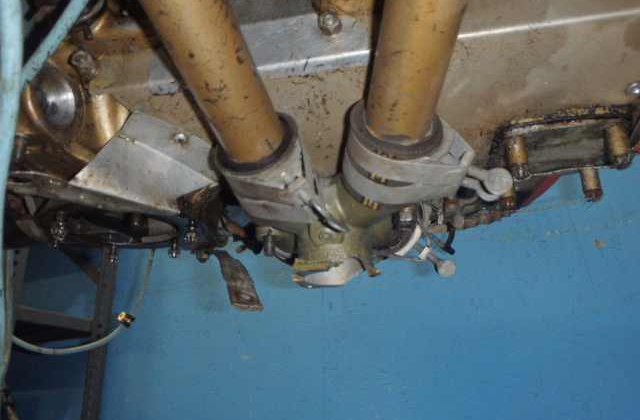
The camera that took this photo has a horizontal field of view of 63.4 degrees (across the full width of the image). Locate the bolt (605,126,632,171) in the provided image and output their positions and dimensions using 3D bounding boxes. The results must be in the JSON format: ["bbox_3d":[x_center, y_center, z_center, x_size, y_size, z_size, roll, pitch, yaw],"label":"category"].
[{"bbox_3d":[0.255,-0.053,0.442,0.018,0.041,0.018,-5,-23,21],"label":"bolt"}]

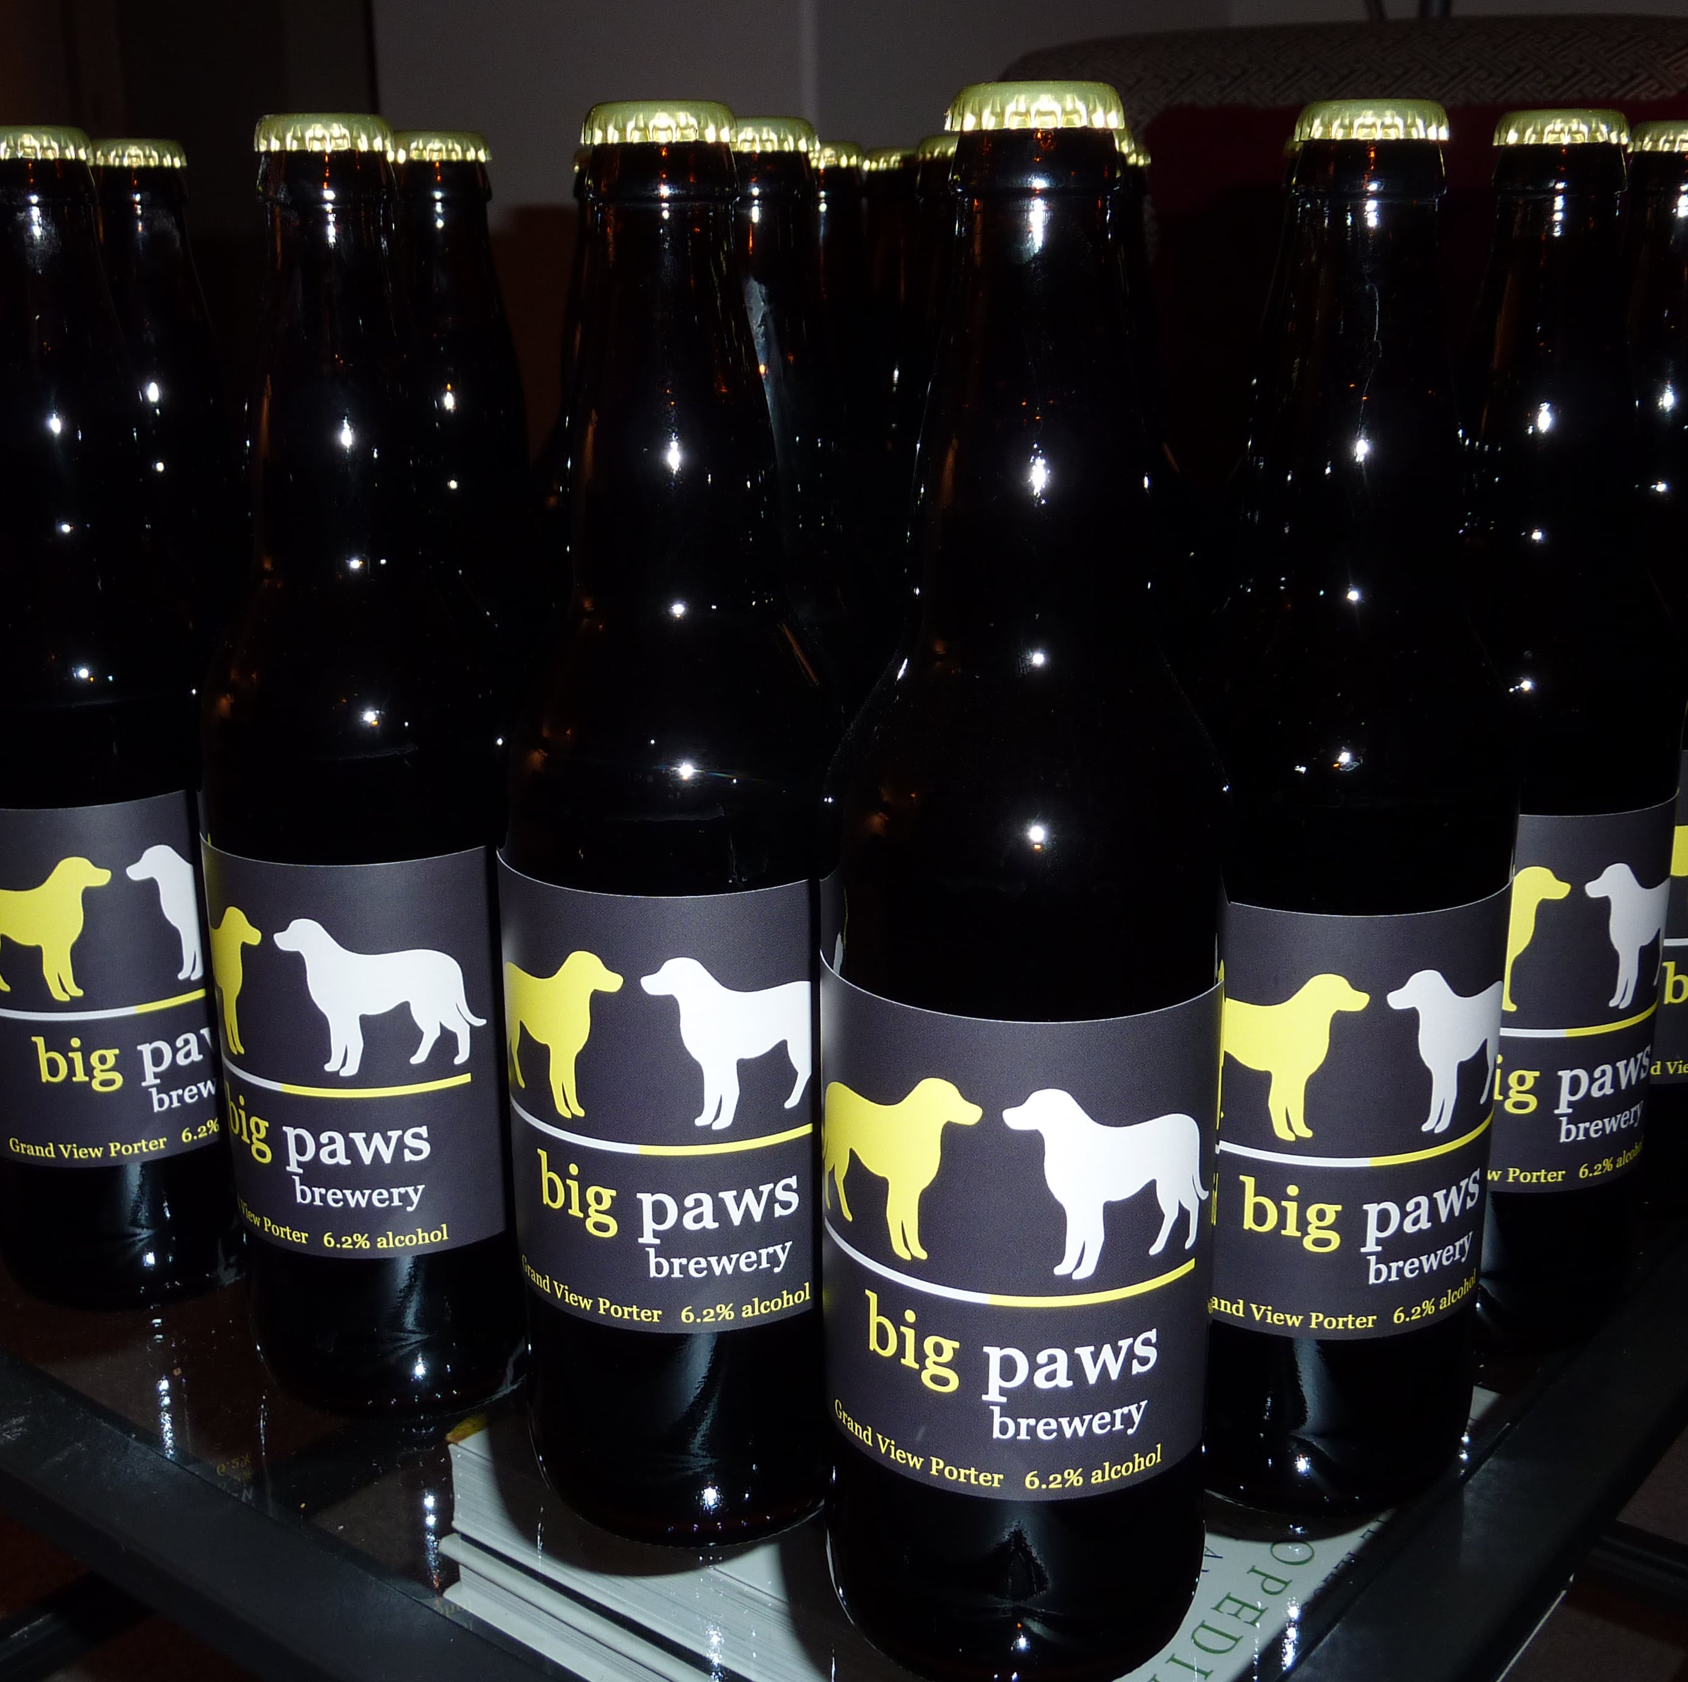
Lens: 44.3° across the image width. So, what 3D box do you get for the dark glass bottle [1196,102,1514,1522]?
[{"bbox_3d":[0.101,-0.001,0.432,0.074,0.288,0.074,-2,17,-3],"label":"dark glass bottle"}]

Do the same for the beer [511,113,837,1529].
[{"bbox_3d":[-0.033,0.002,0.424,0.074,0.288,0.074,3,18,12],"label":"beer"}]

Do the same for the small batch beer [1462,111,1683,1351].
[{"bbox_3d":[0.160,-0.021,0.494,0.074,0.288,0.074,-2,17,-5],"label":"small batch beer"}]

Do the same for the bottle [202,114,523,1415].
[{"bbox_3d":[-0.107,-0.012,0.472,0.074,0.288,0.074,9,20,28],"label":"bottle"}]

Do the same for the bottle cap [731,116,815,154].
[{"bbox_3d":[-0.020,-0.158,0.464,0.029,0.007,0.029,-1,17,0],"label":"bottle cap"}]

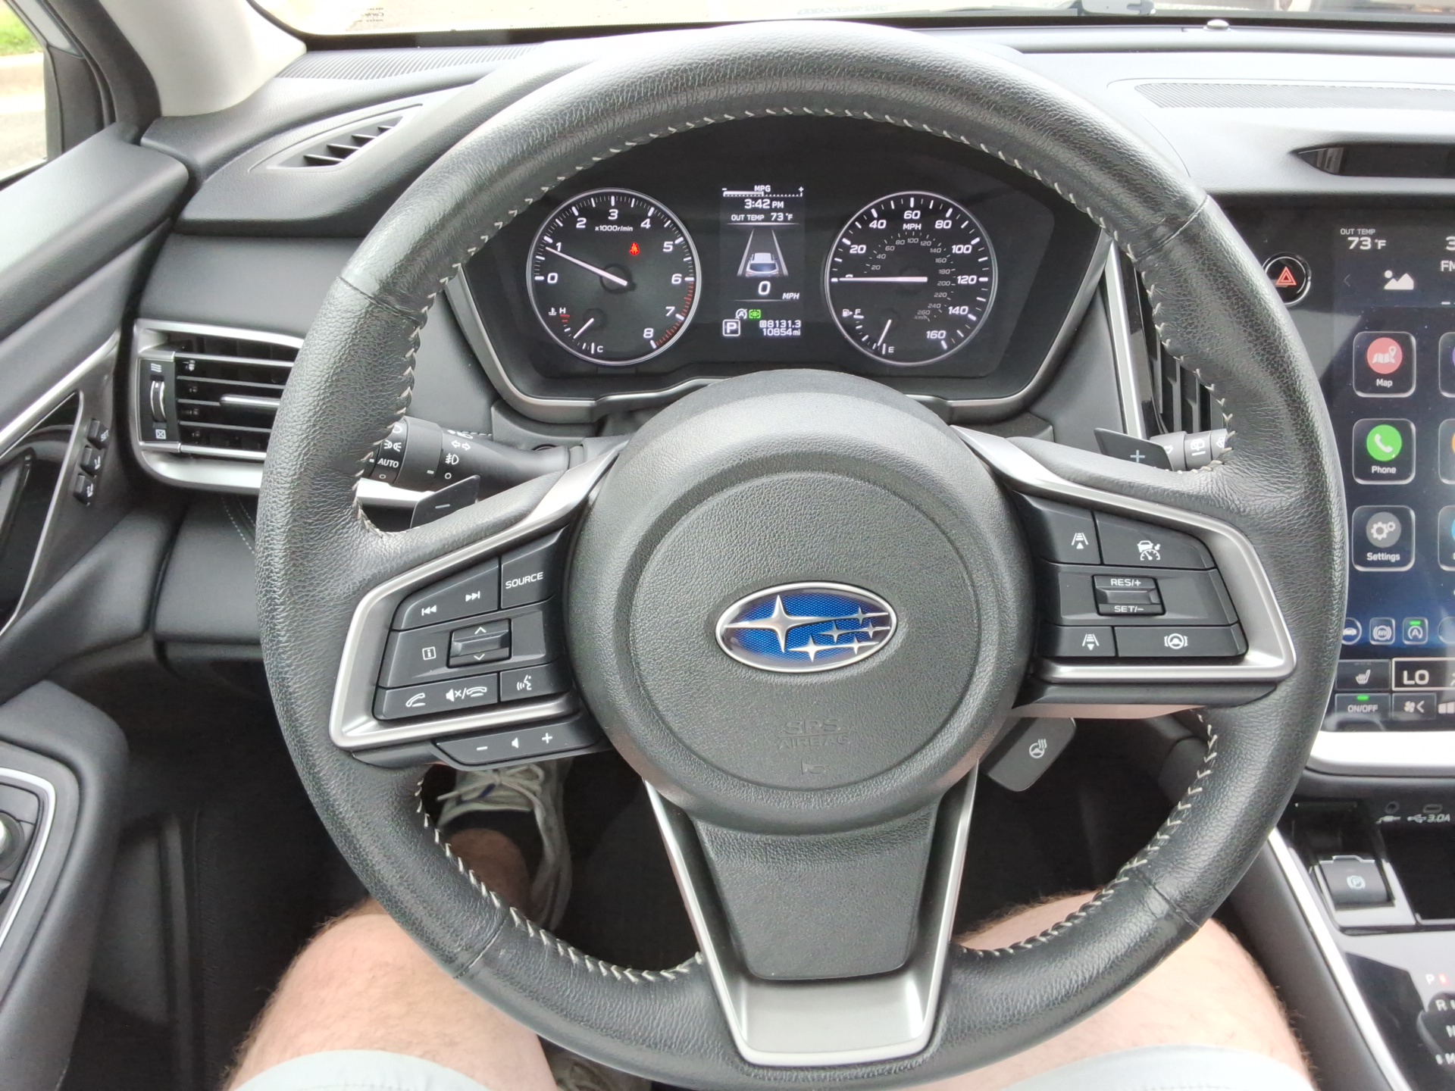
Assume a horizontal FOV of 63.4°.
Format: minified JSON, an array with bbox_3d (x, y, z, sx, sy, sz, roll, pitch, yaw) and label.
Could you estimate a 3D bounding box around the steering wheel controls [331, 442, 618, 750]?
[{"bbox_3d":[-0.088,0.019,0.409,0.112,0.101,0.035,-4,9,2],"label":"steering wheel controls"}]

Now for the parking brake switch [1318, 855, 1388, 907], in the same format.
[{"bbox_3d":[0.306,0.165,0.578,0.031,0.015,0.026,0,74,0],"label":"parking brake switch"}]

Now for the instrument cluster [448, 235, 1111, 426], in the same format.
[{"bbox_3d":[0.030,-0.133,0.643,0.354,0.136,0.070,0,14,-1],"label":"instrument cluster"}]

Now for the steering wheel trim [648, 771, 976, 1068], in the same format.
[{"bbox_3d":[0.034,0.136,0.429,0.117,0.114,0.035,-4,9,2],"label":"steering wheel trim"}]

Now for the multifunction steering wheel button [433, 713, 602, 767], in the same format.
[{"bbox_3d":[-0.074,0.071,0.421,0.059,0.010,0.013,-9,9,2],"label":"multifunction steering wheel button"}]

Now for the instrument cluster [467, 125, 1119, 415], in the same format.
[{"bbox_3d":[0.031,-0.149,0.639,0.349,0.156,0.055,0,14,-1],"label":"instrument cluster"}]

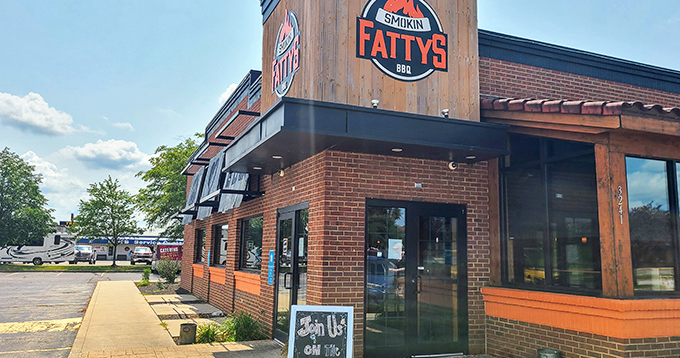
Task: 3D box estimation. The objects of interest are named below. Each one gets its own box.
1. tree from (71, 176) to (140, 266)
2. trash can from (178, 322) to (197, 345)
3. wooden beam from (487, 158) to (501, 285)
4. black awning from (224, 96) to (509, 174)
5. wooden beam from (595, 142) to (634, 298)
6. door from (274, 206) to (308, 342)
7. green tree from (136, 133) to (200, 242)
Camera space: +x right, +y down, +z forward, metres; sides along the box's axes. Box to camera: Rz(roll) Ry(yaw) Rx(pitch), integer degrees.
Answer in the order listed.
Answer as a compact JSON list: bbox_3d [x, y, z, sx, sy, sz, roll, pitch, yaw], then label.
[{"bbox_3d":[-20.619,3.758,45.000,5.800,7.957,5.800,4,-9,-23],"label":"tree"},{"bbox_3d":[-2.404,2.444,8.099,0.247,0.323,0.247,4,-9,-23],"label":"trash can"},{"bbox_3d":[2.498,0.590,7.945,0.212,2.086,0.263,4,-9,-23],"label":"wooden beam"},{"bbox_3d":[0.158,-0.410,8.218,3.353,0.409,3.676,4,-9,-23],"label":"black awning"},{"bbox_3d":[3.294,0.465,6.138,0.263,1.848,0.232,4,-9,-23],"label":"wooden beam"},{"bbox_3d":[-0.749,1.531,8.145,0.101,2.197,1.656,4,-9,-23],"label":"door"},{"bbox_3d":[-13.200,1.686,42.000,7.000,11.349,7.000,4,-9,-23],"label":"green tree"}]

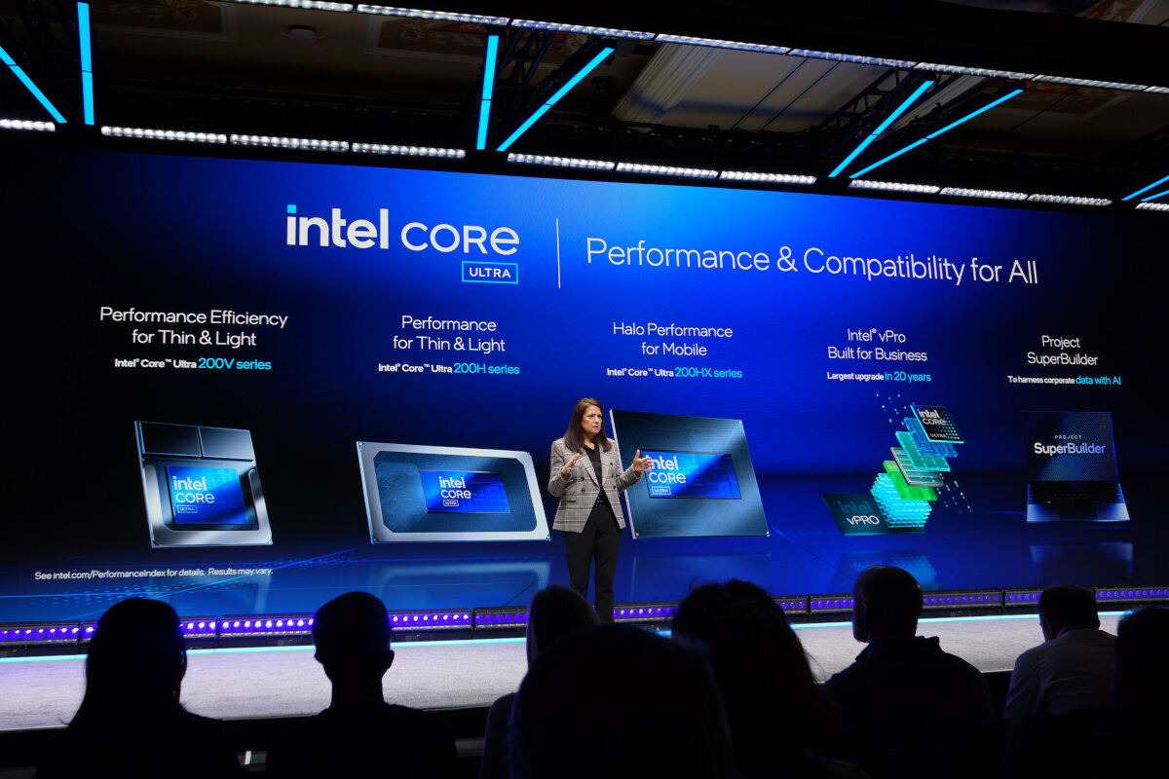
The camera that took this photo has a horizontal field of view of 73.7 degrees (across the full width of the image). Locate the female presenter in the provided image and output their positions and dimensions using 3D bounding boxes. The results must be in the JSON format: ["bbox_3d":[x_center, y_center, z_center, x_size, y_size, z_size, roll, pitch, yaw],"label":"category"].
[{"bbox_3d":[0.095,0.880,4.820,0.580,1.680,0.460,4,-10,-30],"label":"female presenter"}]

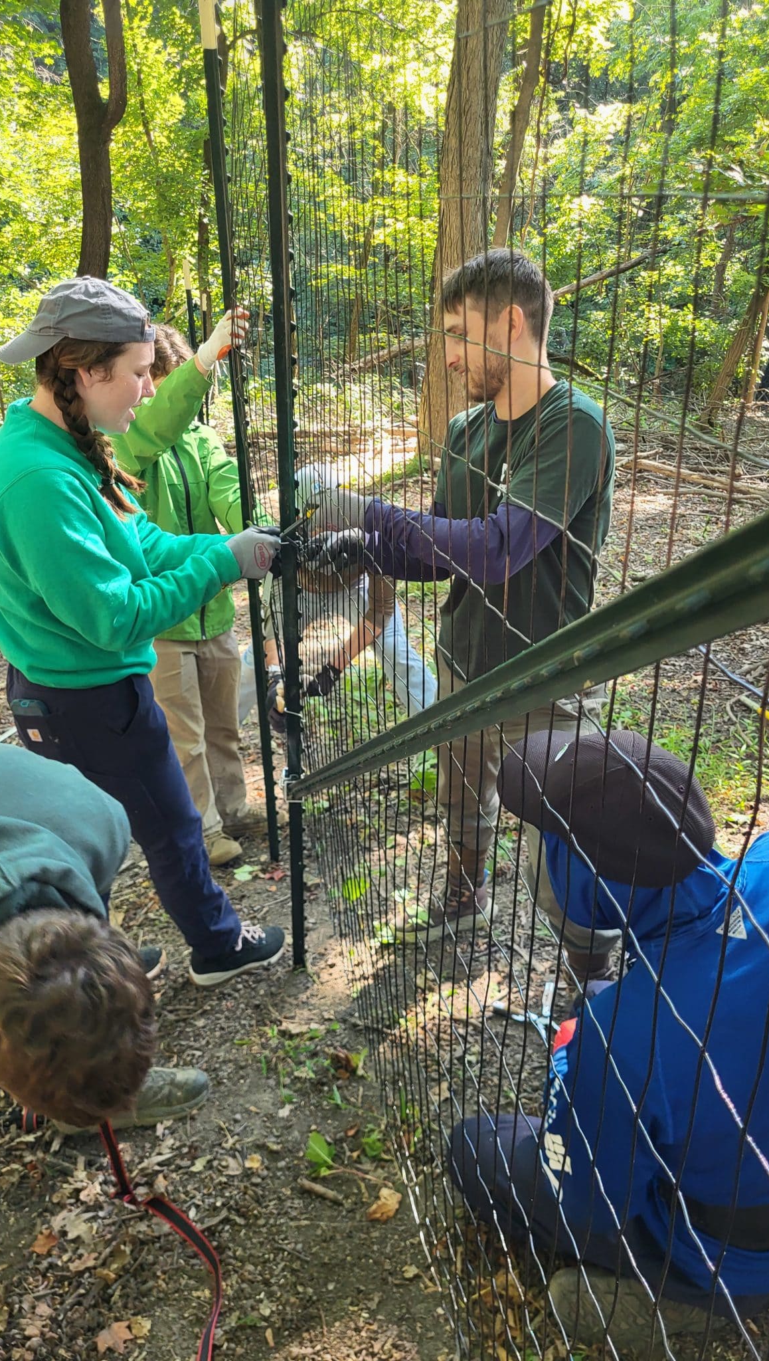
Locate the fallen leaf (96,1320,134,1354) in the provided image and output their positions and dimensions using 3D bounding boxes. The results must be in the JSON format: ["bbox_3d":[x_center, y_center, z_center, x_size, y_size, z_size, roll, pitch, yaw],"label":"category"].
[{"bbox_3d":[-0.448,1.094,1.700,0.059,0.018,0.060,-1,26,-3],"label":"fallen leaf"}]

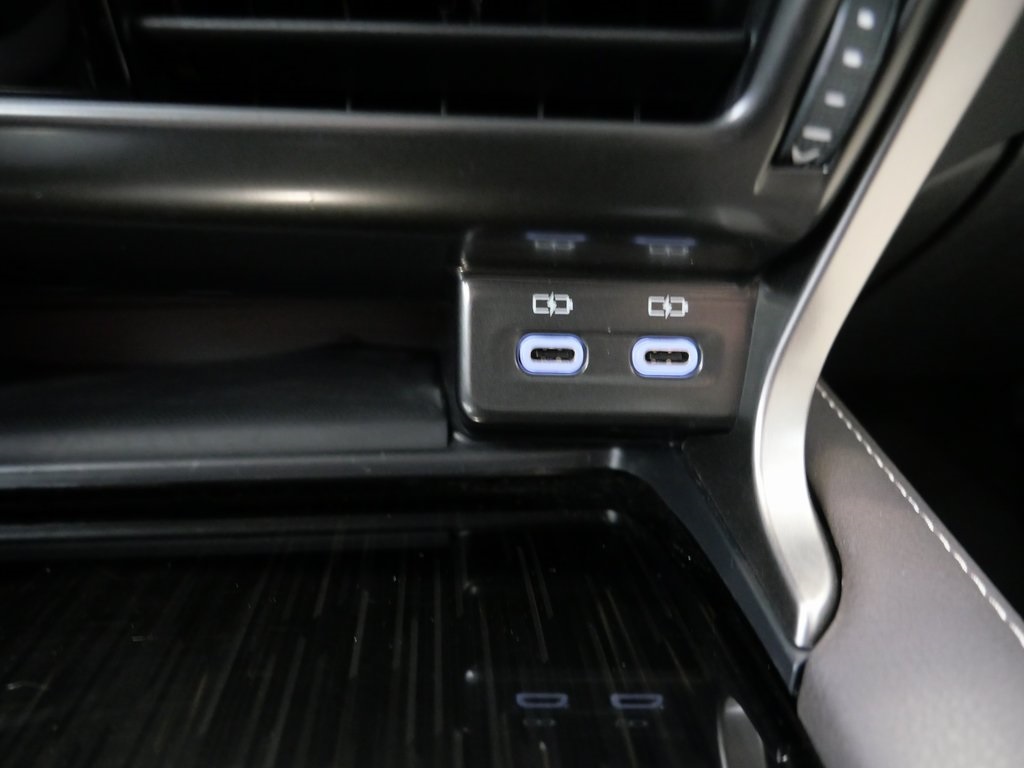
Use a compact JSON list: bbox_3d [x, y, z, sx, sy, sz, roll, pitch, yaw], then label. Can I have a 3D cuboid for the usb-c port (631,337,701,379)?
[{"bbox_3d":[0.029,-0.005,0.136,0.013,0.008,0.005,1,0,-1],"label":"usb-c port"}]

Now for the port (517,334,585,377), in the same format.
[{"bbox_3d":[0.008,-0.005,0.136,0.013,0.008,0.005,1,0,-1],"label":"port"}]

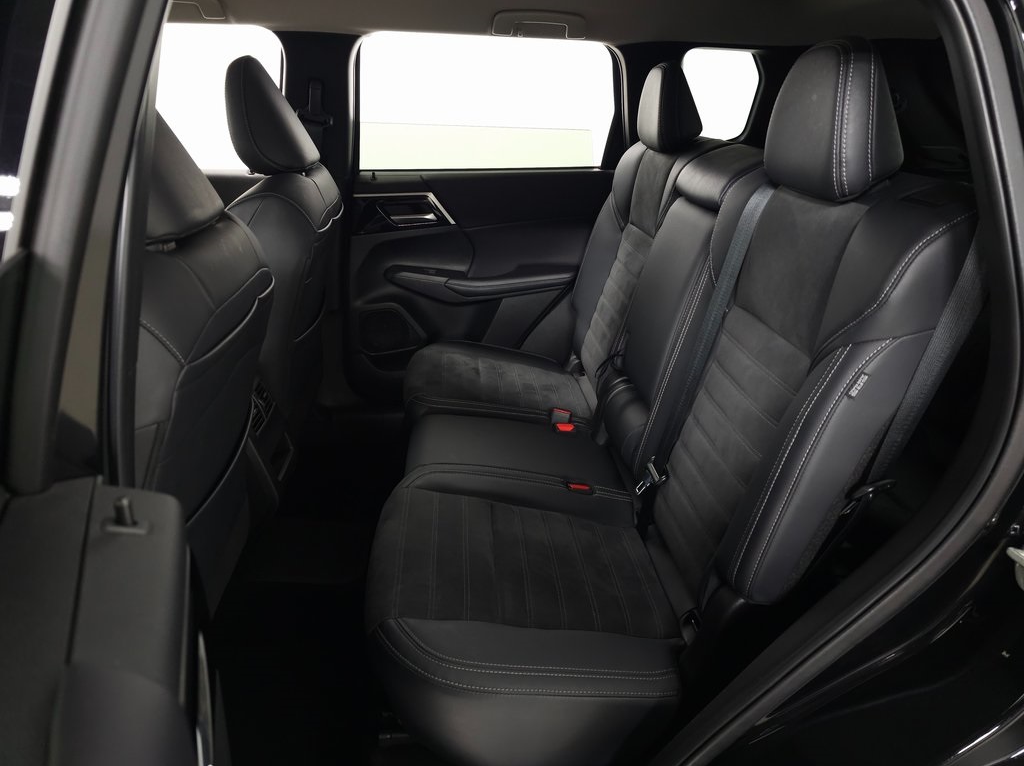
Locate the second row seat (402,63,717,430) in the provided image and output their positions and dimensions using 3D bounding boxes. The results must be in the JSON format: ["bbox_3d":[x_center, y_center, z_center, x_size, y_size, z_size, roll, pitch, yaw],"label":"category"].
[{"bbox_3d":[0.078,-0.263,1.748,0.740,1.000,0.500,-2,23,-4],"label":"second row seat"}]

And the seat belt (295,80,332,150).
[{"bbox_3d":[-0.508,-0.685,1.757,0.090,0.190,0.060,-2,23,-4],"label":"seat belt"}]

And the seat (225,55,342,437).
[{"bbox_3d":[-0.833,-0.217,1.666,0.820,1.060,0.520,-2,23,-4],"label":"seat"}]

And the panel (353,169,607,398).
[{"bbox_3d":[-0.111,-0.292,2.046,0.830,0.660,0.120,-2,23,-4],"label":"panel"}]

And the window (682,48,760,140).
[{"bbox_3d":[0.580,-0.813,1.918,0.250,0.250,0.030,-2,35,-4],"label":"window"}]

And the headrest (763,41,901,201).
[{"bbox_3d":[0.434,-0.348,0.898,0.125,0.190,0.240,-2,23,-4],"label":"headrest"}]

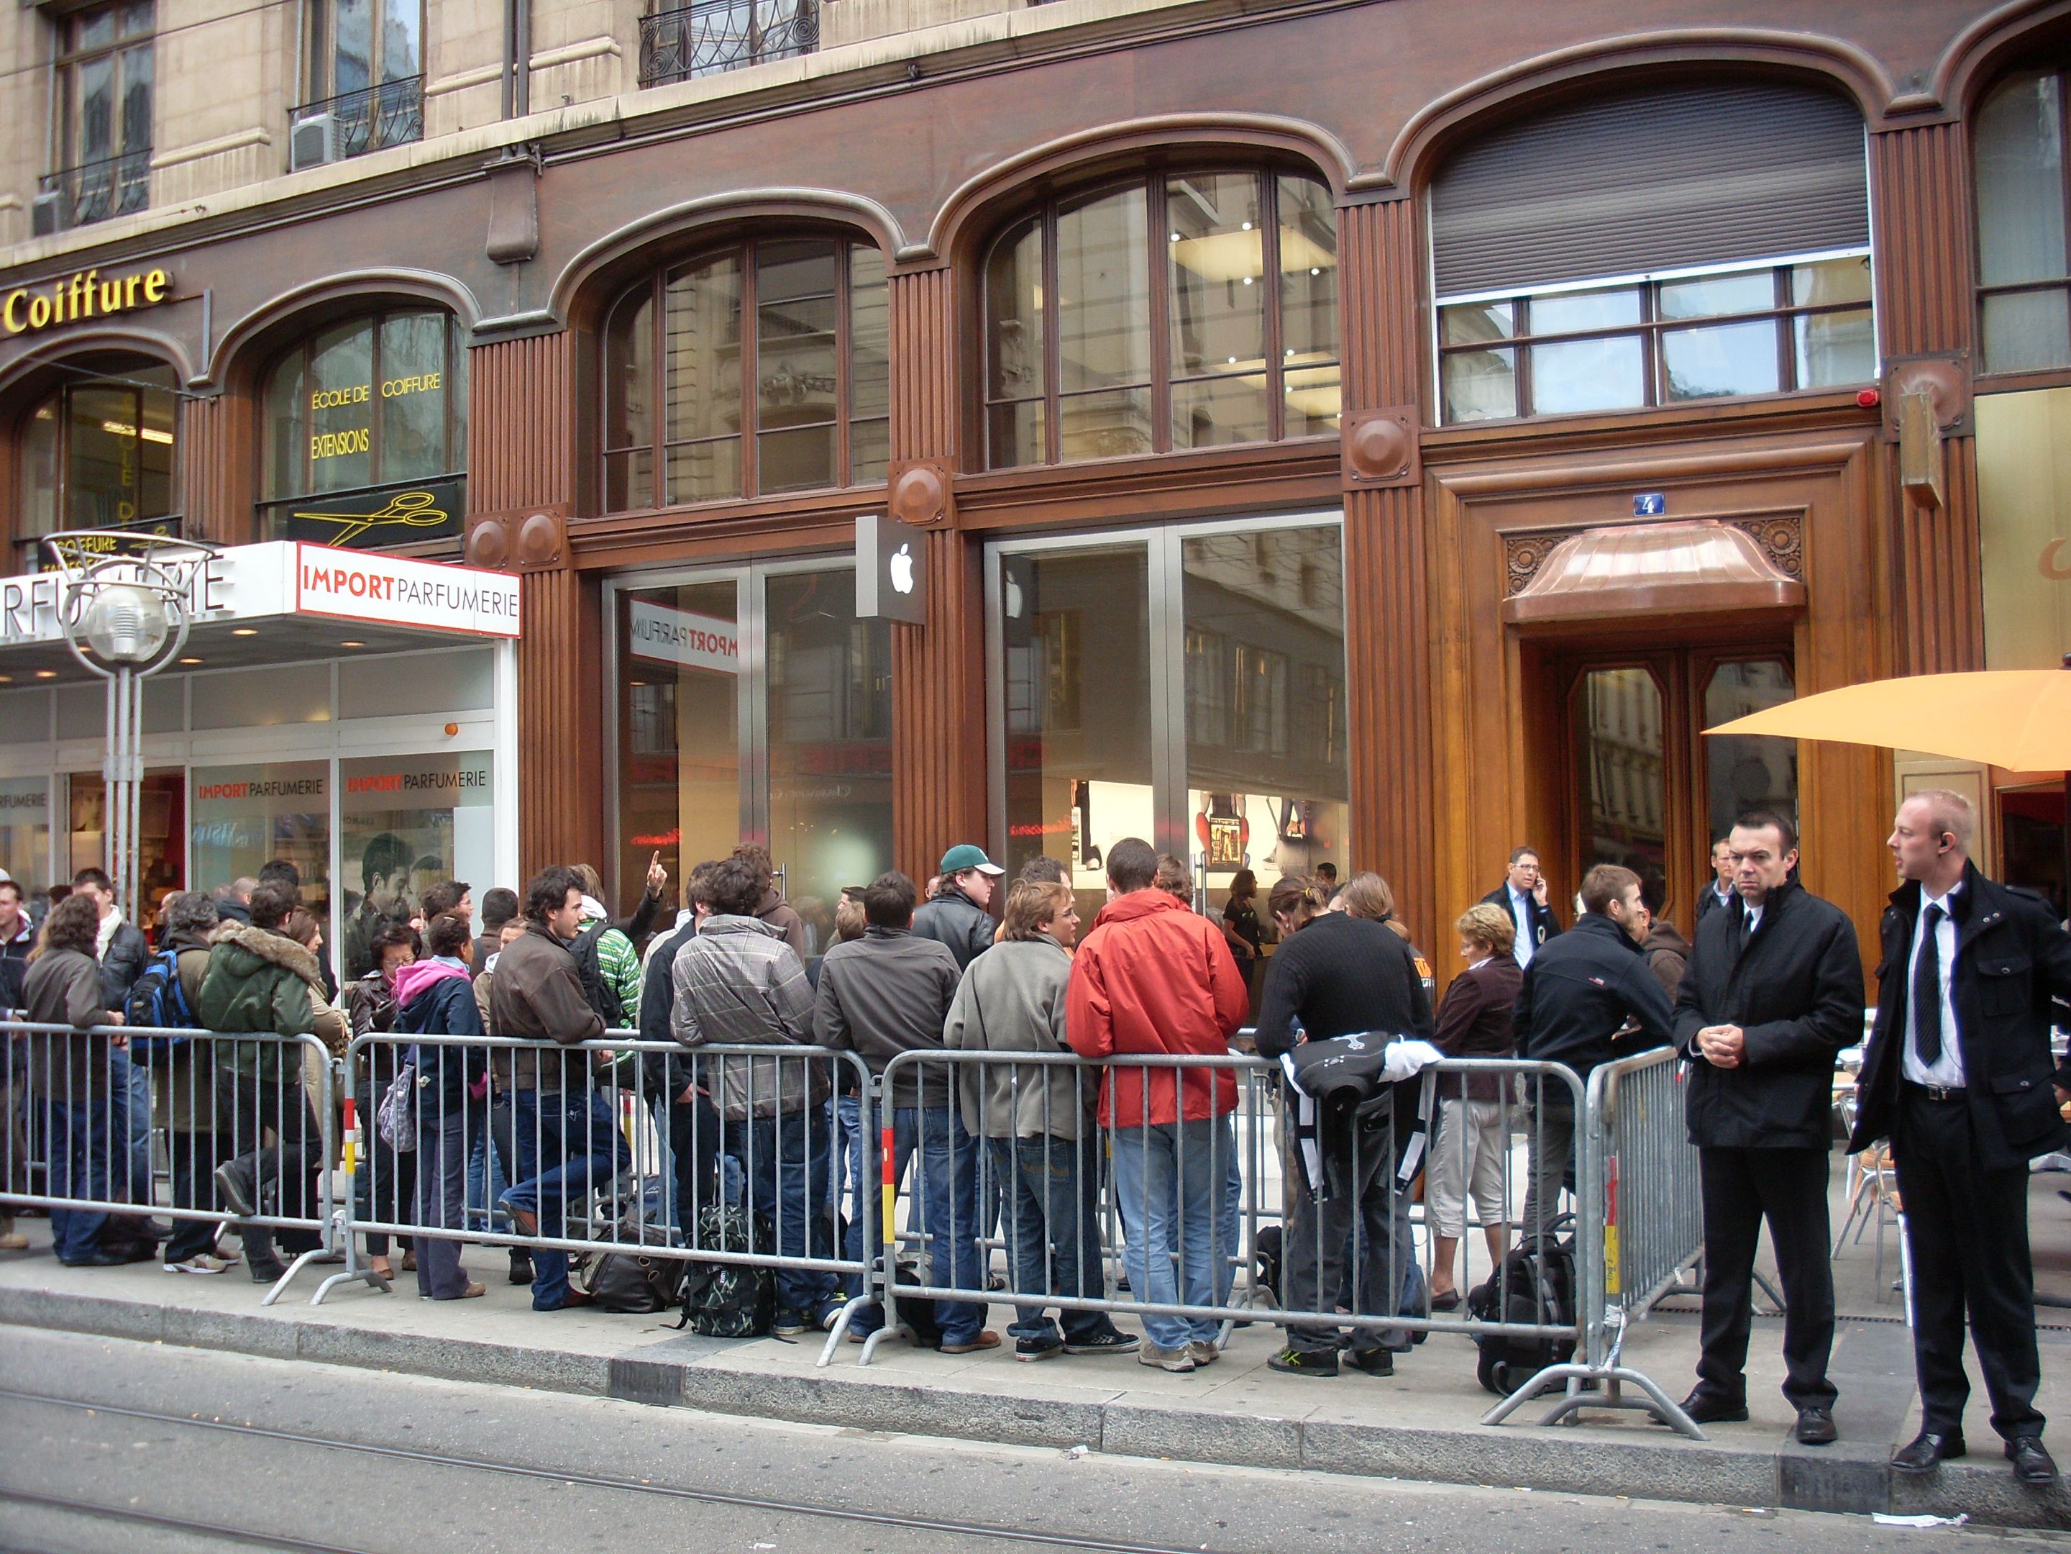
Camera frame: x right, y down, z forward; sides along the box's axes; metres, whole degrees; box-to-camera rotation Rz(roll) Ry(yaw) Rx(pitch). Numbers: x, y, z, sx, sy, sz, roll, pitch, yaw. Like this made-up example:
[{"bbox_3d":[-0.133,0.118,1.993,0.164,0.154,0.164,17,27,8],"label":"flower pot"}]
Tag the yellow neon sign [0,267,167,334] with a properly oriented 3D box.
[{"bbox_3d":[-8.958,-4.527,21.498,2.300,0.450,0.130,-3,-5,29],"label":"yellow neon sign"}]

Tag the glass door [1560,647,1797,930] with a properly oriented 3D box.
[{"bbox_3d":[4.525,0.703,15.847,1.720,3.200,0.100,-3,-4,22],"label":"glass door"}]

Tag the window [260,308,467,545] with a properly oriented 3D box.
[{"bbox_3d":[-5.899,-3.078,20.274,2.900,2.200,0.200,-3,-5,29],"label":"window"}]

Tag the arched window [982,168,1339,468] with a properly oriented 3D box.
[{"bbox_3d":[0.930,-3.462,16.969,2.900,2.170,0.200,-3,-5,23],"label":"arched window"}]

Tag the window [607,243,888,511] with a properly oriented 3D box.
[{"bbox_3d":[-2.322,-3.306,18.439,2.900,2.170,0.200,-3,-5,25],"label":"window"}]

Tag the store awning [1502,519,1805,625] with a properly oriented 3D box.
[{"bbox_3d":[4.027,-1.369,14.836,1.890,0.690,0.500,-3,-4,22],"label":"store awning"}]

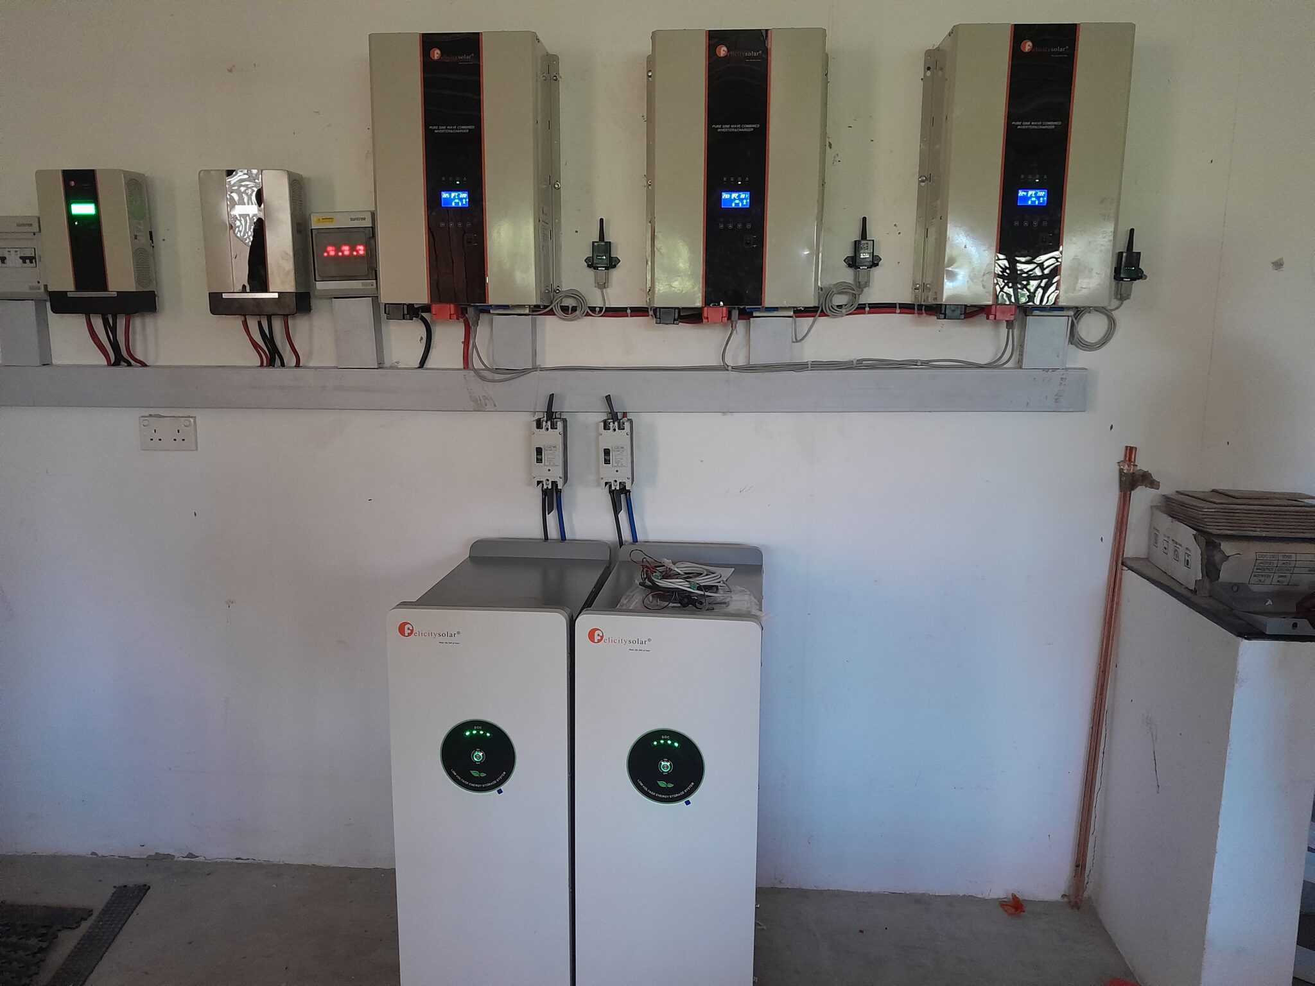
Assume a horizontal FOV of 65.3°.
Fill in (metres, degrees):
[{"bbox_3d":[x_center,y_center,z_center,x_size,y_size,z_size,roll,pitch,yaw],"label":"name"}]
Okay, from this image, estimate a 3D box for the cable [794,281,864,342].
[{"bbox_3d":[0.402,-0.424,2.401,0.164,0.142,0.055,1,11,4],"label":"cable"}]

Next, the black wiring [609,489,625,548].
[{"bbox_3d":[-0.099,0.064,2.534,0.036,0.145,0.030,1,10,3],"label":"black wiring"}]

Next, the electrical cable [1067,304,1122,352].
[{"bbox_3d":[1.018,-0.384,2.393,0.117,0.106,0.035,1,10,3],"label":"electrical cable"}]

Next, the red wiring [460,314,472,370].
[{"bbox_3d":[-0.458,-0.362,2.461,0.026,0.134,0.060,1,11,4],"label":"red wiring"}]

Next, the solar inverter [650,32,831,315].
[{"bbox_3d":[0.177,-0.709,2.316,0.410,0.582,0.190,1,10,3],"label":"solar inverter"}]

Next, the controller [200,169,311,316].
[{"bbox_3d":[-0.962,-0.597,2.463,0.213,0.332,0.093,1,11,4],"label":"controller"}]

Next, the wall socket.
[{"bbox_3d":[-1.242,-0.150,2.608,0.147,0.087,0.012,1,11,4],"label":"wall socket"}]

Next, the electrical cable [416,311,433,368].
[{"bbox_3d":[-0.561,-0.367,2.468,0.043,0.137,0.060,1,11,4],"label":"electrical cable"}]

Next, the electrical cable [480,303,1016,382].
[{"bbox_3d":[0.206,-0.354,2.419,1.287,0.175,0.065,1,11,4],"label":"electrical cable"}]

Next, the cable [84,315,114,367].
[{"bbox_3d":[-1.385,-0.379,2.542,0.072,0.129,0.040,1,11,4],"label":"cable"}]

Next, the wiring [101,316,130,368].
[{"bbox_3d":[-1.332,-0.375,2.523,0.057,0.123,0.040,1,10,3],"label":"wiring"}]

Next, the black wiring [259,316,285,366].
[{"bbox_3d":[-0.953,-0.373,2.535,0.056,0.123,0.045,1,7,4],"label":"black wiring"}]

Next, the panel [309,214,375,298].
[{"bbox_3d":[-0.740,-0.566,2.449,0.152,0.194,0.095,1,10,3],"label":"panel"}]

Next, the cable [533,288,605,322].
[{"bbox_3d":[-0.210,-0.448,2.444,0.175,0.080,0.050,1,11,4],"label":"cable"}]

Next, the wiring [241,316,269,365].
[{"bbox_3d":[-0.982,-0.371,2.502,0.059,0.119,0.040,1,10,3],"label":"wiring"}]

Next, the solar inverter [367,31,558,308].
[{"bbox_3d":[-0.441,-0.722,2.353,0.410,0.582,0.190,1,10,3],"label":"solar inverter"}]

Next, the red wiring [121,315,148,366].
[{"bbox_3d":[-1.283,-0.376,2.520,0.055,0.125,0.035,1,10,3],"label":"red wiring"}]

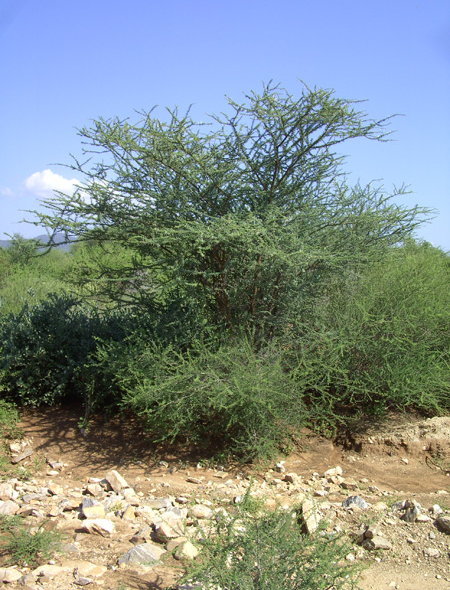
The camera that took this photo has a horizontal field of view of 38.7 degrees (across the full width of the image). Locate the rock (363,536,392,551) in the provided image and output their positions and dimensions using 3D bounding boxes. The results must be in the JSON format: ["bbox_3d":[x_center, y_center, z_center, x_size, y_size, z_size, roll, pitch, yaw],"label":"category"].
[{"bbox_3d":[0.962,1.566,4.039,0.180,0.055,0.099,1,2,13],"label":"rock"}]

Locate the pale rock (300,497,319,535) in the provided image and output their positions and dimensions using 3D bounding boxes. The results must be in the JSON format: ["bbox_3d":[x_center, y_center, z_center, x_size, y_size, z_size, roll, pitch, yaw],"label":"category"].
[{"bbox_3d":[0.523,1.354,3.967,0.110,0.212,0.121,0,4,0],"label":"pale rock"}]

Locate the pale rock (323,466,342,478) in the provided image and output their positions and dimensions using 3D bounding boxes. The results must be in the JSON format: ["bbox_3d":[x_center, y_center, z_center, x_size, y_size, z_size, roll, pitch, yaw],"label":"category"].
[{"bbox_3d":[0.921,1.505,5.461,0.161,0.066,0.105,0,2,10],"label":"pale rock"}]

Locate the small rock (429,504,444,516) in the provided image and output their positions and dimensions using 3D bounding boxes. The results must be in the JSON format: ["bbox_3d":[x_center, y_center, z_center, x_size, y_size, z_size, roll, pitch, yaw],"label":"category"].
[{"bbox_3d":[1.403,1.407,4.255,0.105,0.070,0.084,0,4,0],"label":"small rock"}]

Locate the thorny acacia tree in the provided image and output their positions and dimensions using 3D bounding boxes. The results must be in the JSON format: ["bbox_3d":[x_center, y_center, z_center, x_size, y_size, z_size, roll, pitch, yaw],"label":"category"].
[{"bbox_3d":[0.064,-0.725,7.500,4.400,3.442,3.800,0,4,0],"label":"thorny acacia tree"}]

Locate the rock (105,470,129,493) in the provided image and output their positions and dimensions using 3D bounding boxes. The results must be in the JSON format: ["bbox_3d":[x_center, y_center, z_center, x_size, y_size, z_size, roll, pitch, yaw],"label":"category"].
[{"bbox_3d":[-0.789,1.337,4.663,0.172,0.155,0.138,0,4,0],"label":"rock"}]

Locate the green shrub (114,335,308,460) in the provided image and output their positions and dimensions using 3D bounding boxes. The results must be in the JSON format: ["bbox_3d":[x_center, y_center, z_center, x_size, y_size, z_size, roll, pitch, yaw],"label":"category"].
[{"bbox_3d":[-0.129,0.787,6.113,1.720,1.080,1.400,0,4,0],"label":"green shrub"}]

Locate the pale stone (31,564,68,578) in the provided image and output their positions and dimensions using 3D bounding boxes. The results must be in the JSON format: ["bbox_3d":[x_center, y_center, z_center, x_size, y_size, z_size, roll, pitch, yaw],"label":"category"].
[{"bbox_3d":[-1.011,1.593,3.704,0.200,0.040,0.100,-1,2,-15],"label":"pale stone"}]

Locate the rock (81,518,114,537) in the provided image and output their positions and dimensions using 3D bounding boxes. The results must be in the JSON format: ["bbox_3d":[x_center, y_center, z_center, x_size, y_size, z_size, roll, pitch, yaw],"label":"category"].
[{"bbox_3d":[-0.785,1.411,3.949,0.206,0.103,0.134,0,4,0],"label":"rock"}]

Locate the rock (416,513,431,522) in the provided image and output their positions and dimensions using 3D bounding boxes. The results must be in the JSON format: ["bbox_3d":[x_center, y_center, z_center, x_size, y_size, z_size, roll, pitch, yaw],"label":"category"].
[{"bbox_3d":[1.386,1.558,4.478,0.093,0.033,0.058,1,2,17],"label":"rock"}]

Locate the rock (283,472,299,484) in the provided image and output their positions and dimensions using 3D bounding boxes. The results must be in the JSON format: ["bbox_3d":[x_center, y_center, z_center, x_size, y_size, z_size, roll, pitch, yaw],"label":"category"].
[{"bbox_3d":[0.495,1.365,4.847,0.120,0.075,0.096,0,4,0],"label":"rock"}]

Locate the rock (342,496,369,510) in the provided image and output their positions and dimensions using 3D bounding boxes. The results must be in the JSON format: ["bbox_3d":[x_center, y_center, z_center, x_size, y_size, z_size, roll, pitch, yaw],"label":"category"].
[{"bbox_3d":[0.965,1.536,4.744,0.180,0.059,0.117,0,2,12],"label":"rock"}]

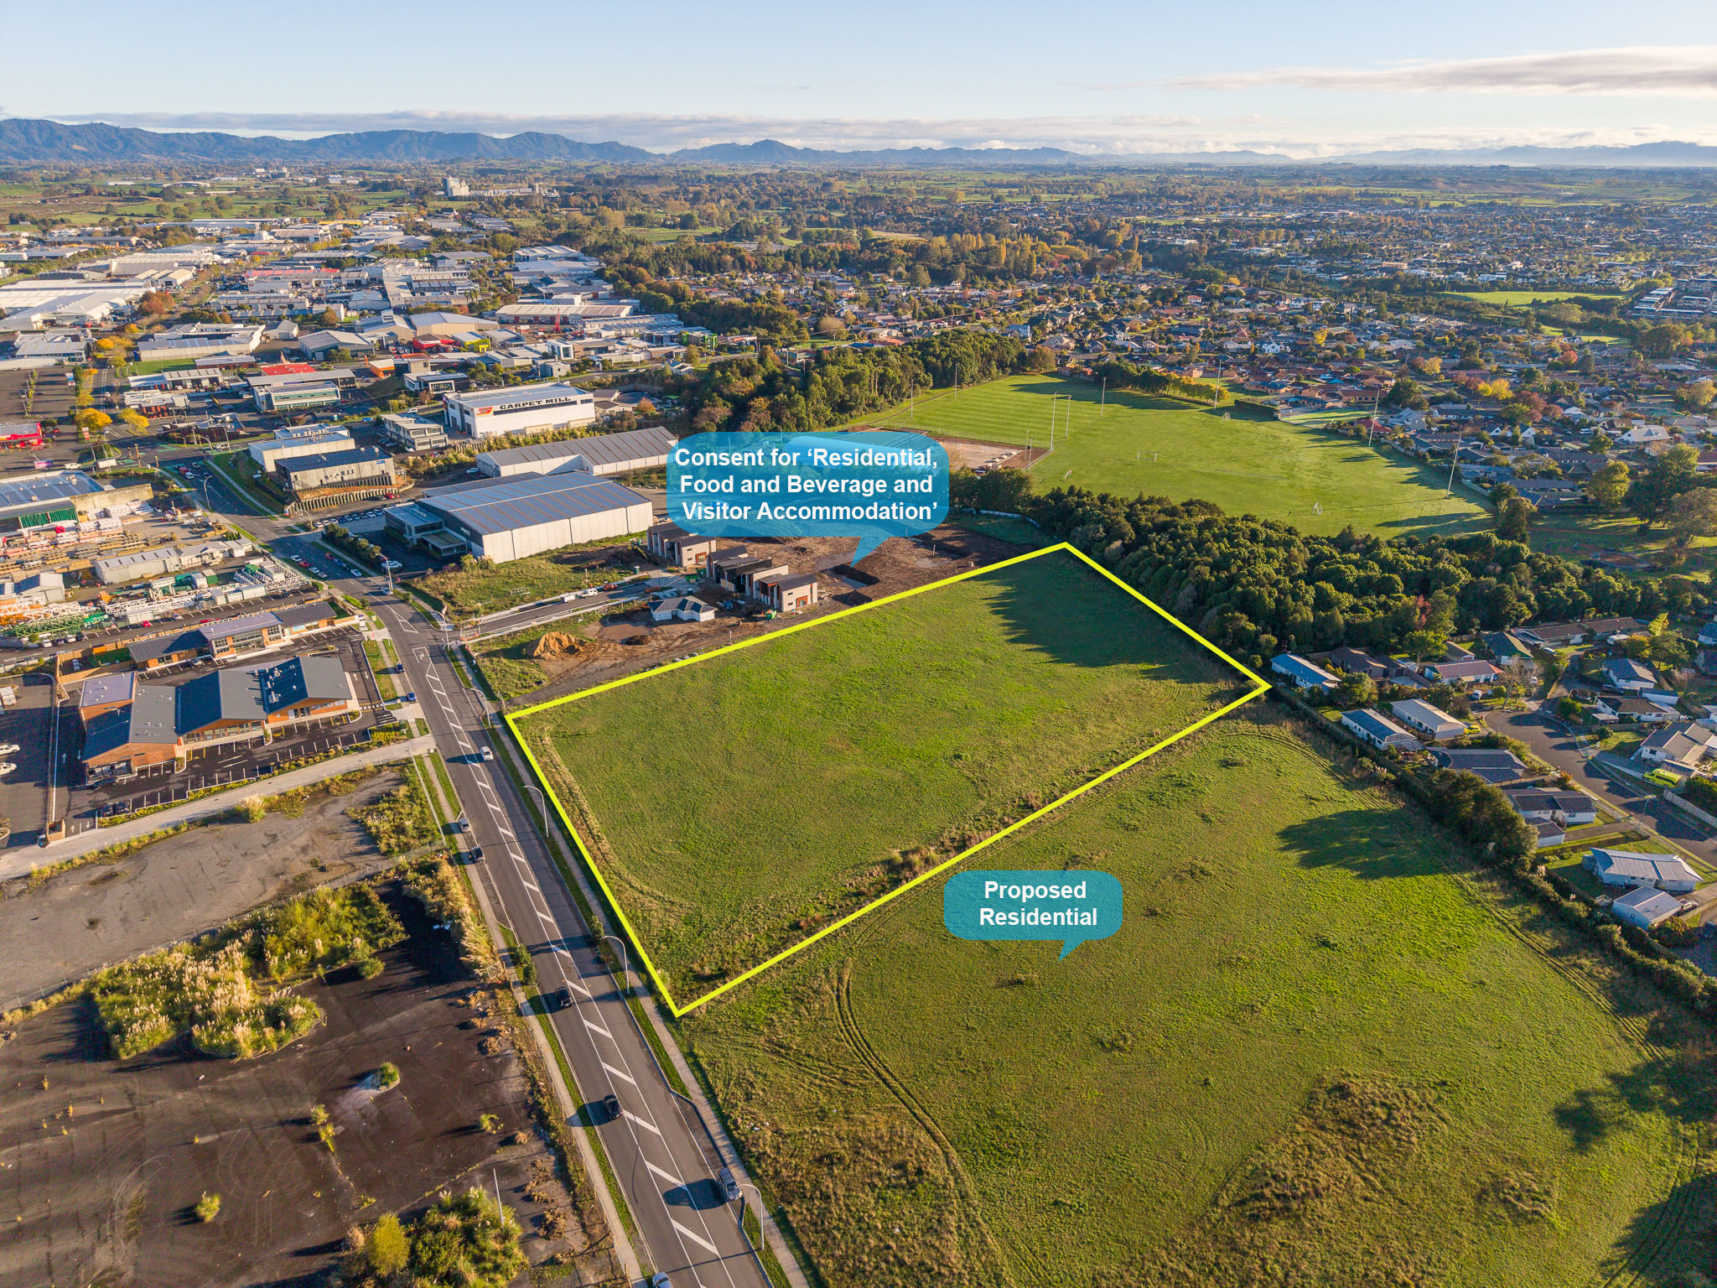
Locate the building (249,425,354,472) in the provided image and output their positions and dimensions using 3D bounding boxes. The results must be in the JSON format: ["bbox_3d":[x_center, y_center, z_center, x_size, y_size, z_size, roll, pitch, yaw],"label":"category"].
[{"bbox_3d":[-224.595,-79.878,481.183,38.000,8.000,38.000,-17,28,-36],"label":"building"}]

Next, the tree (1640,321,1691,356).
[{"bbox_3d":[505.600,-189.794,747.643,26.000,20.000,24.000,0,22,0],"label":"tree"}]

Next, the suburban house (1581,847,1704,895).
[{"bbox_3d":[141.070,40.010,214.030,15.630,4.360,8.530,4,22,9],"label":"suburban house"}]

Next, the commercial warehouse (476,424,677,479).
[{"bbox_3d":[-110.241,-78.151,490.179,80.000,8.000,39.500,-17,28,-36],"label":"commercial warehouse"}]

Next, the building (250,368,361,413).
[{"bbox_3d":[-279.770,-128.690,602.590,47.750,8.310,56.820,-14,26,-30],"label":"building"}]

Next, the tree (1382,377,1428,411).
[{"bbox_3d":[279.430,-127.560,608.190,20.910,17.760,20.910,0,22,0],"label":"tree"}]

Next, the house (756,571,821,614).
[{"bbox_3d":[-20.280,-15.670,341.530,12.300,7.300,12.600,-16,27,-34],"label":"house"}]

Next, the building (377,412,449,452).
[{"bbox_3d":[-191.616,-92.305,513.989,15.800,8.200,45.000,-17,28,-36],"label":"building"}]

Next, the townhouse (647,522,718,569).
[{"bbox_3d":[-56.750,-32.690,382.890,12.200,7.500,23.400,-16,27,-34],"label":"townhouse"}]

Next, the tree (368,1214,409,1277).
[{"bbox_3d":[-52.600,67.369,133.376,4.100,8.400,4.100,0,22,0],"label":"tree"}]

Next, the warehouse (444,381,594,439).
[{"bbox_3d":[-155.340,-108.340,547.410,55.960,12.610,36.480,-16,27,-34],"label":"warehouse"}]

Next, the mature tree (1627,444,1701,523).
[{"bbox_3d":[282.460,-55.770,418.780,21.310,27.710,21.310,0,22,0],"label":"mature tree"}]

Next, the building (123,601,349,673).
[{"bbox_3d":[-160.281,-2.606,307.869,47.700,6.000,15.300,-17,28,-35],"label":"building"}]

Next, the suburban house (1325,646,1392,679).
[{"bbox_3d":[123.700,3.674,294.343,13.500,4.600,12.000,-7,23,-16],"label":"suburban house"}]

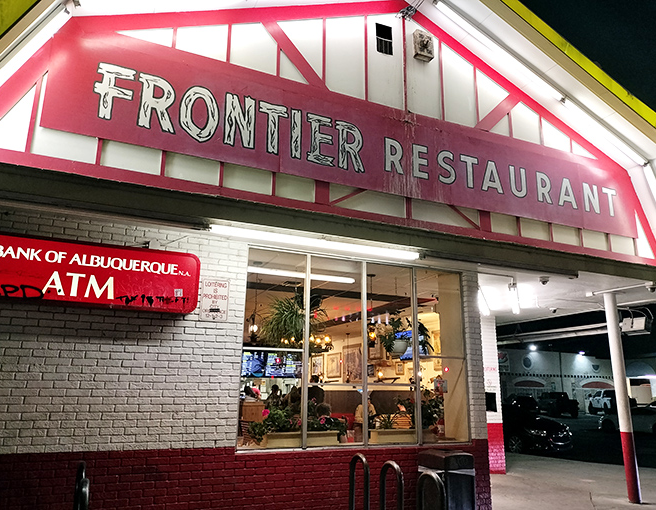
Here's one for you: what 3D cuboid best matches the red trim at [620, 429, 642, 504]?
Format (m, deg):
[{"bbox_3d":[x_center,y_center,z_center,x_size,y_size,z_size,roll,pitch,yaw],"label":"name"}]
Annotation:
[{"bbox_3d":[4.848,3.380,8.470,0.175,1.020,0.175,7,-16,-24],"label":"red trim"}]

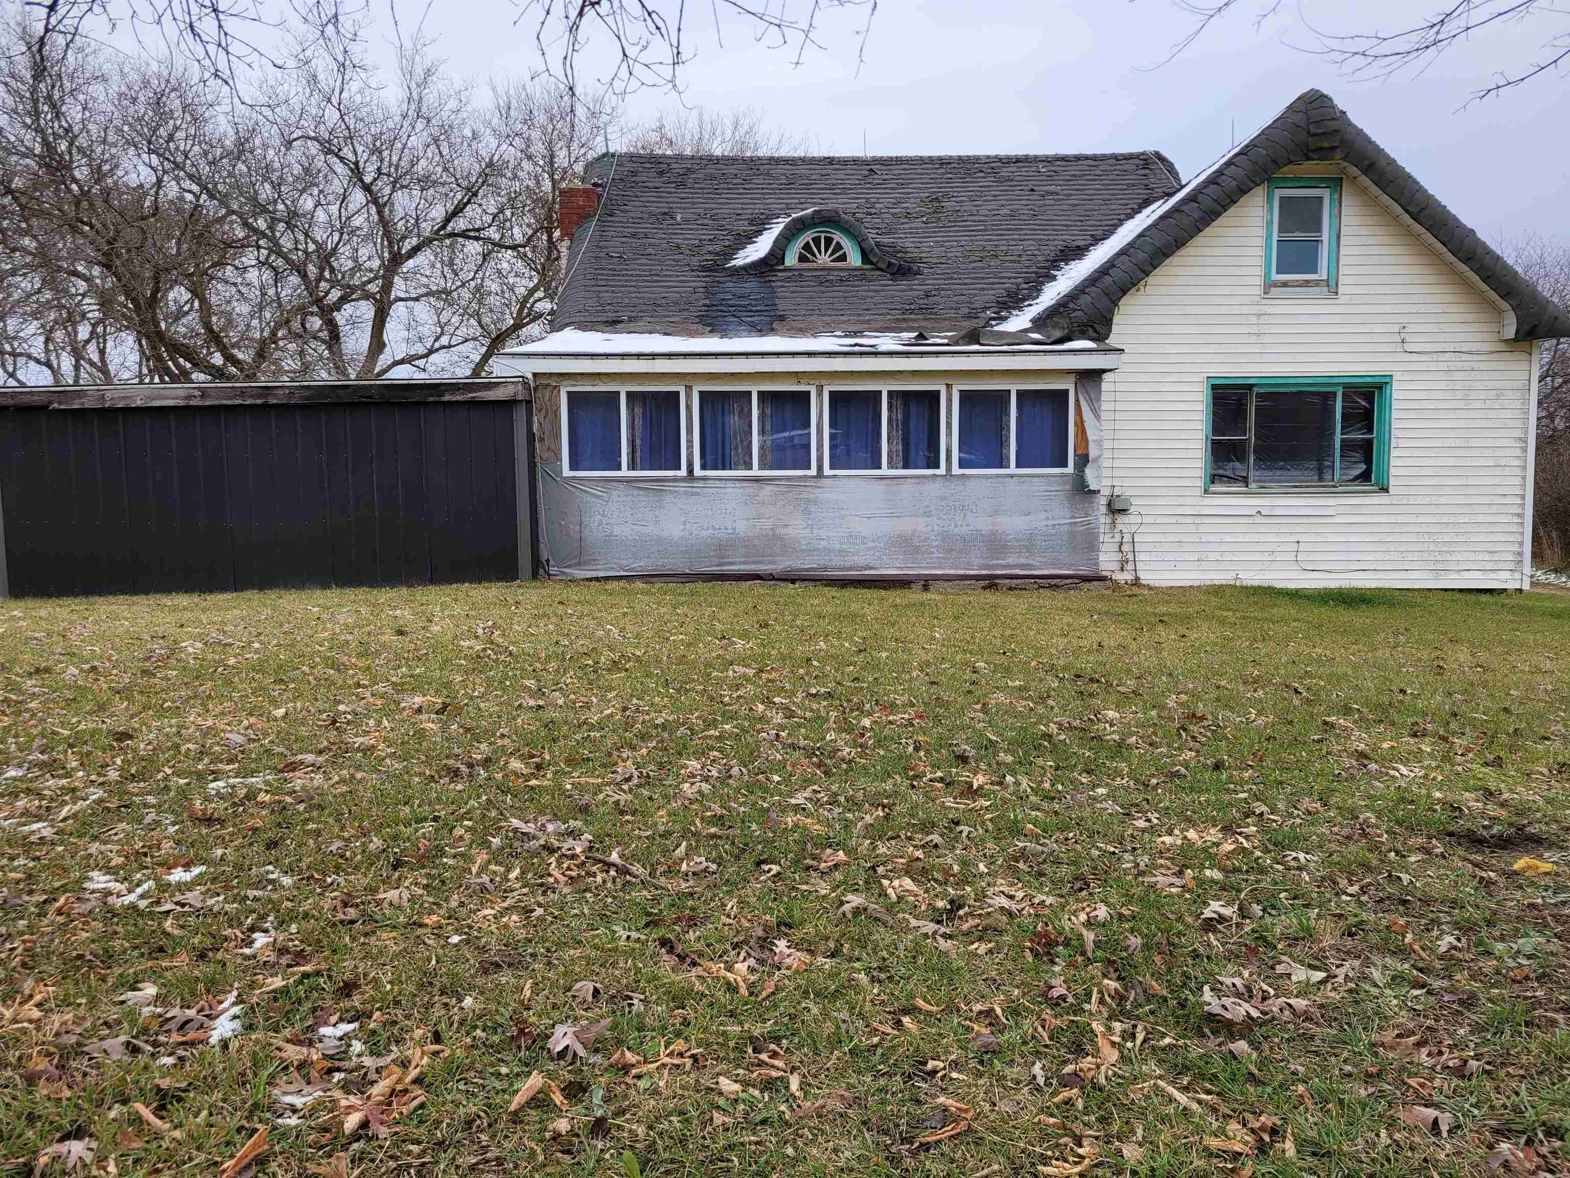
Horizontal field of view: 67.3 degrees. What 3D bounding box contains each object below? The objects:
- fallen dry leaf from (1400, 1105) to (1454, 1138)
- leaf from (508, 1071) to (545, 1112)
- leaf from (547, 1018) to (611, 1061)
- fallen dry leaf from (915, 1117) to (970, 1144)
[{"bbox_3d":[1.175,0.974,2.160,0.090,0.034,0.055,2,6,23],"label":"fallen dry leaf"},{"bbox_3d":[-0.498,0.971,2.276,0.034,0.036,0.100,2,6,25],"label":"leaf"},{"bbox_3d":[-0.432,0.947,2.479,0.118,0.045,0.088,1,6,8],"label":"leaf"},{"bbox_3d":[0.286,0.984,2.144,0.106,0.027,0.035,-3,6,-27],"label":"fallen dry leaf"}]

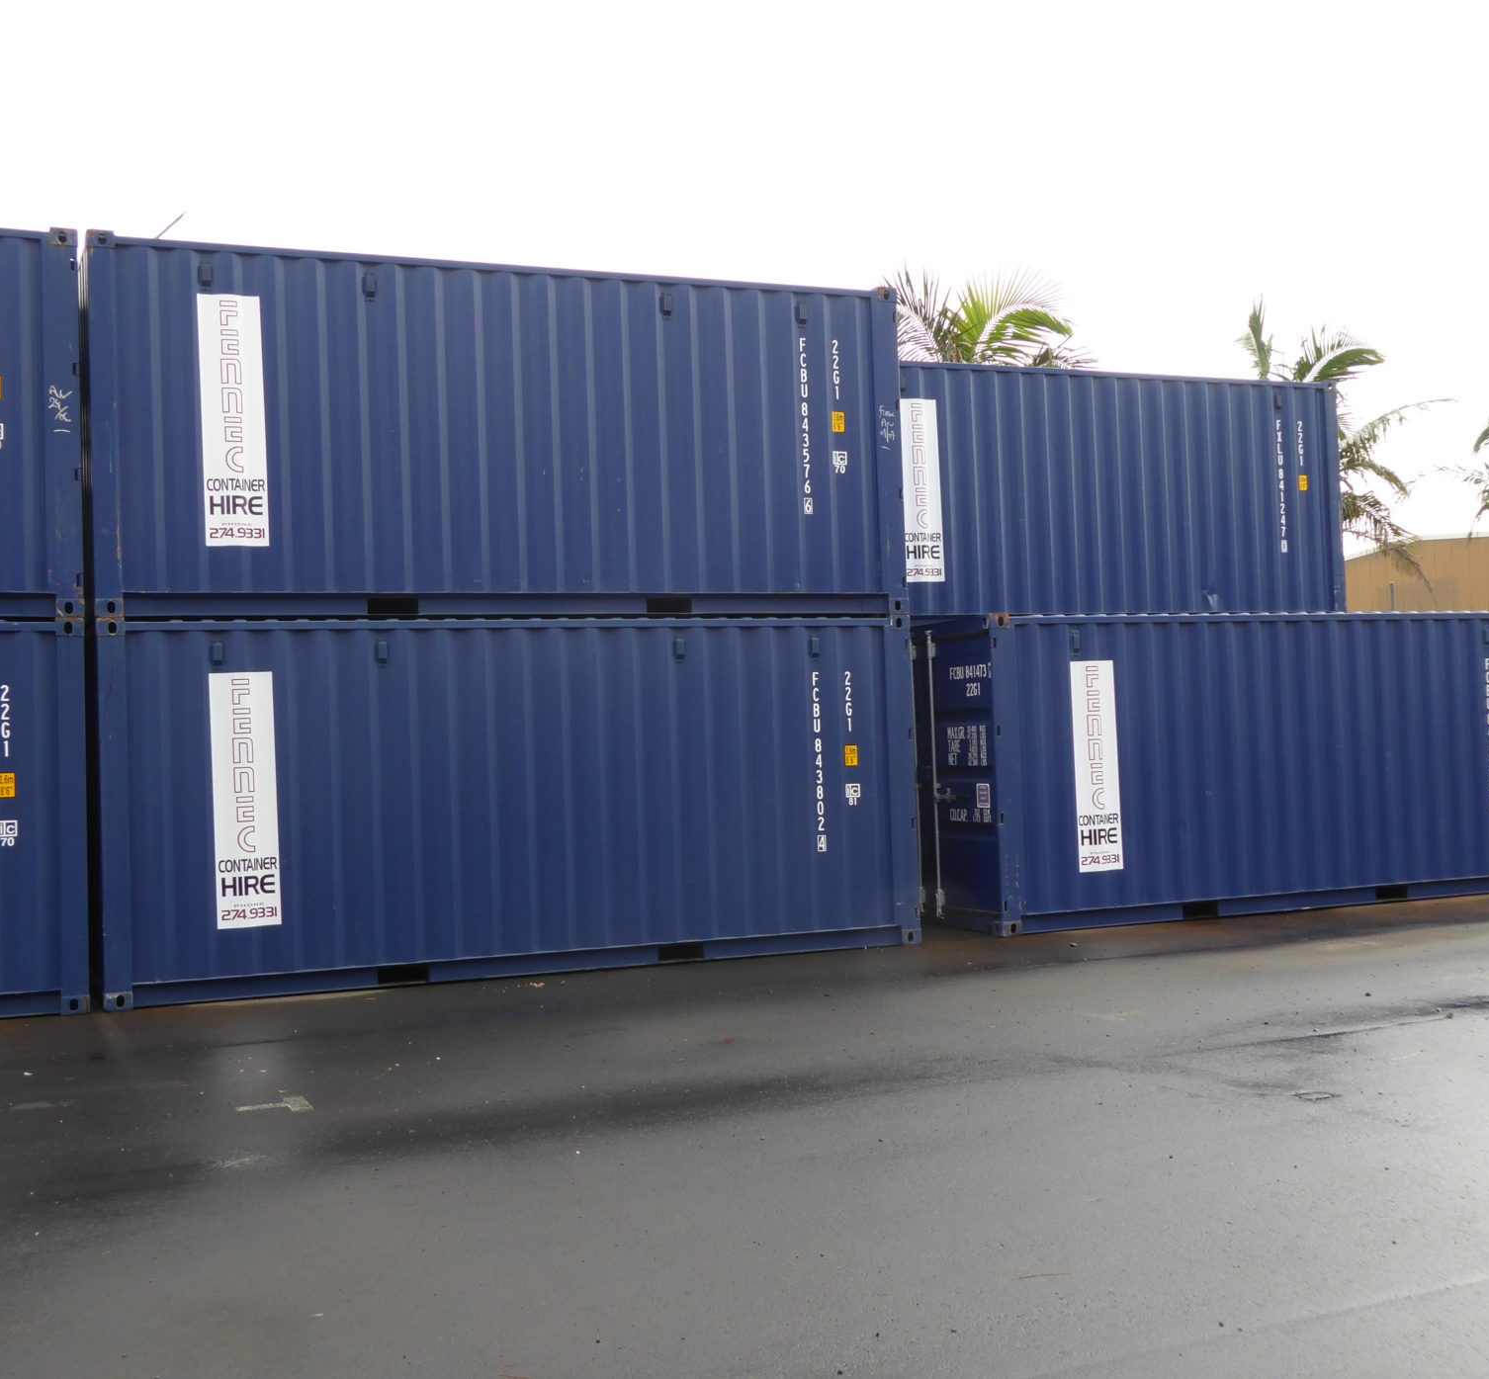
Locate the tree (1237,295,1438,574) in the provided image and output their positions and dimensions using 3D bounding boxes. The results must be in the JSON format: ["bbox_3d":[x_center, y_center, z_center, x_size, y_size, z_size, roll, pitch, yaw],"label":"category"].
[{"bbox_3d":[7.720,-1.910,25.970,4.000,7.110,4.000,-1,-2,-22],"label":"tree"}]

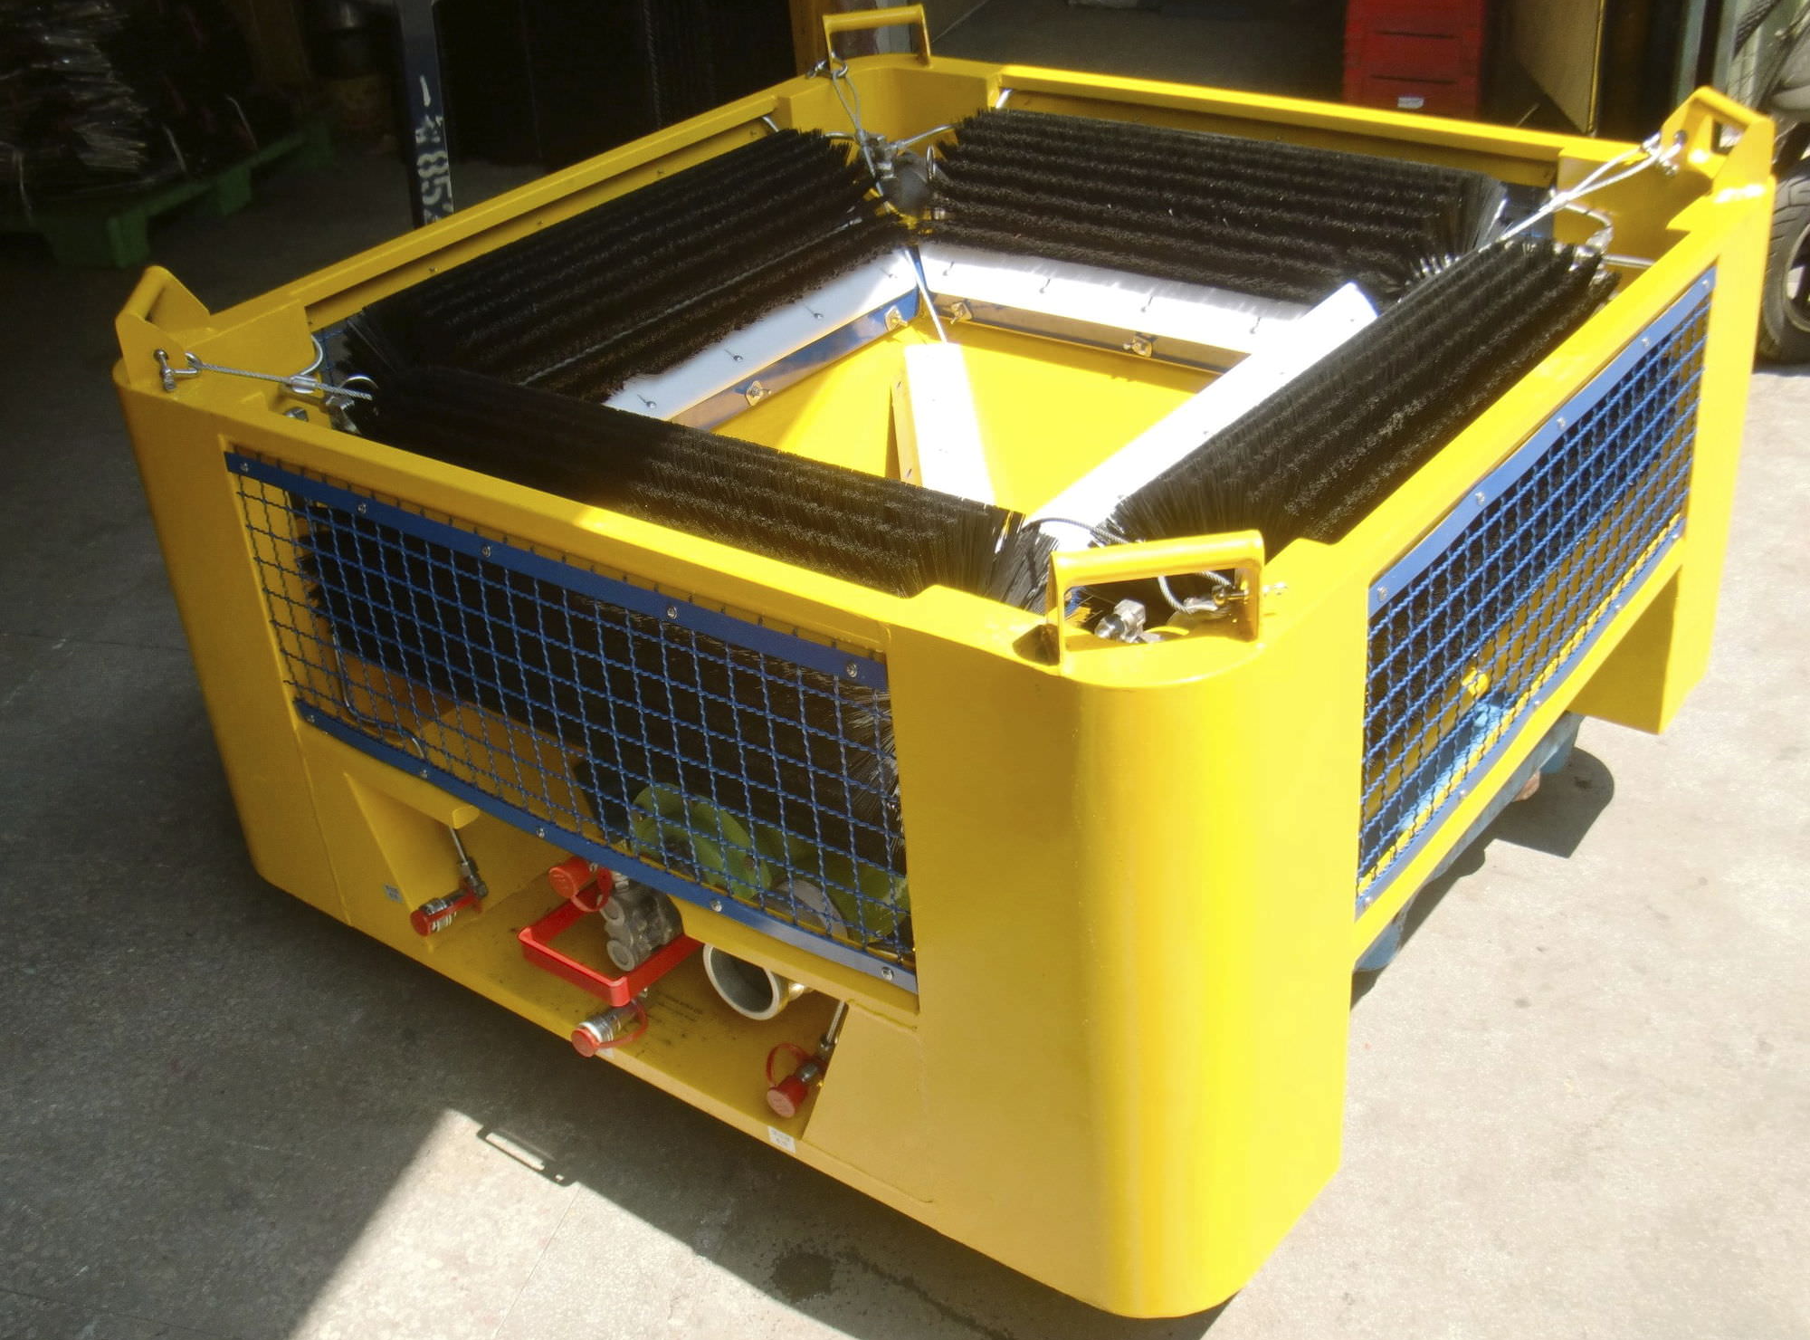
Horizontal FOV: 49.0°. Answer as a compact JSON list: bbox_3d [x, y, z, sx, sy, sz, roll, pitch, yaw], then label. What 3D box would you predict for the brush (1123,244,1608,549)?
[{"bbox_3d":[0.513,-0.167,2.090,0.342,0.342,0.812,18,37,33],"label":"brush"}]

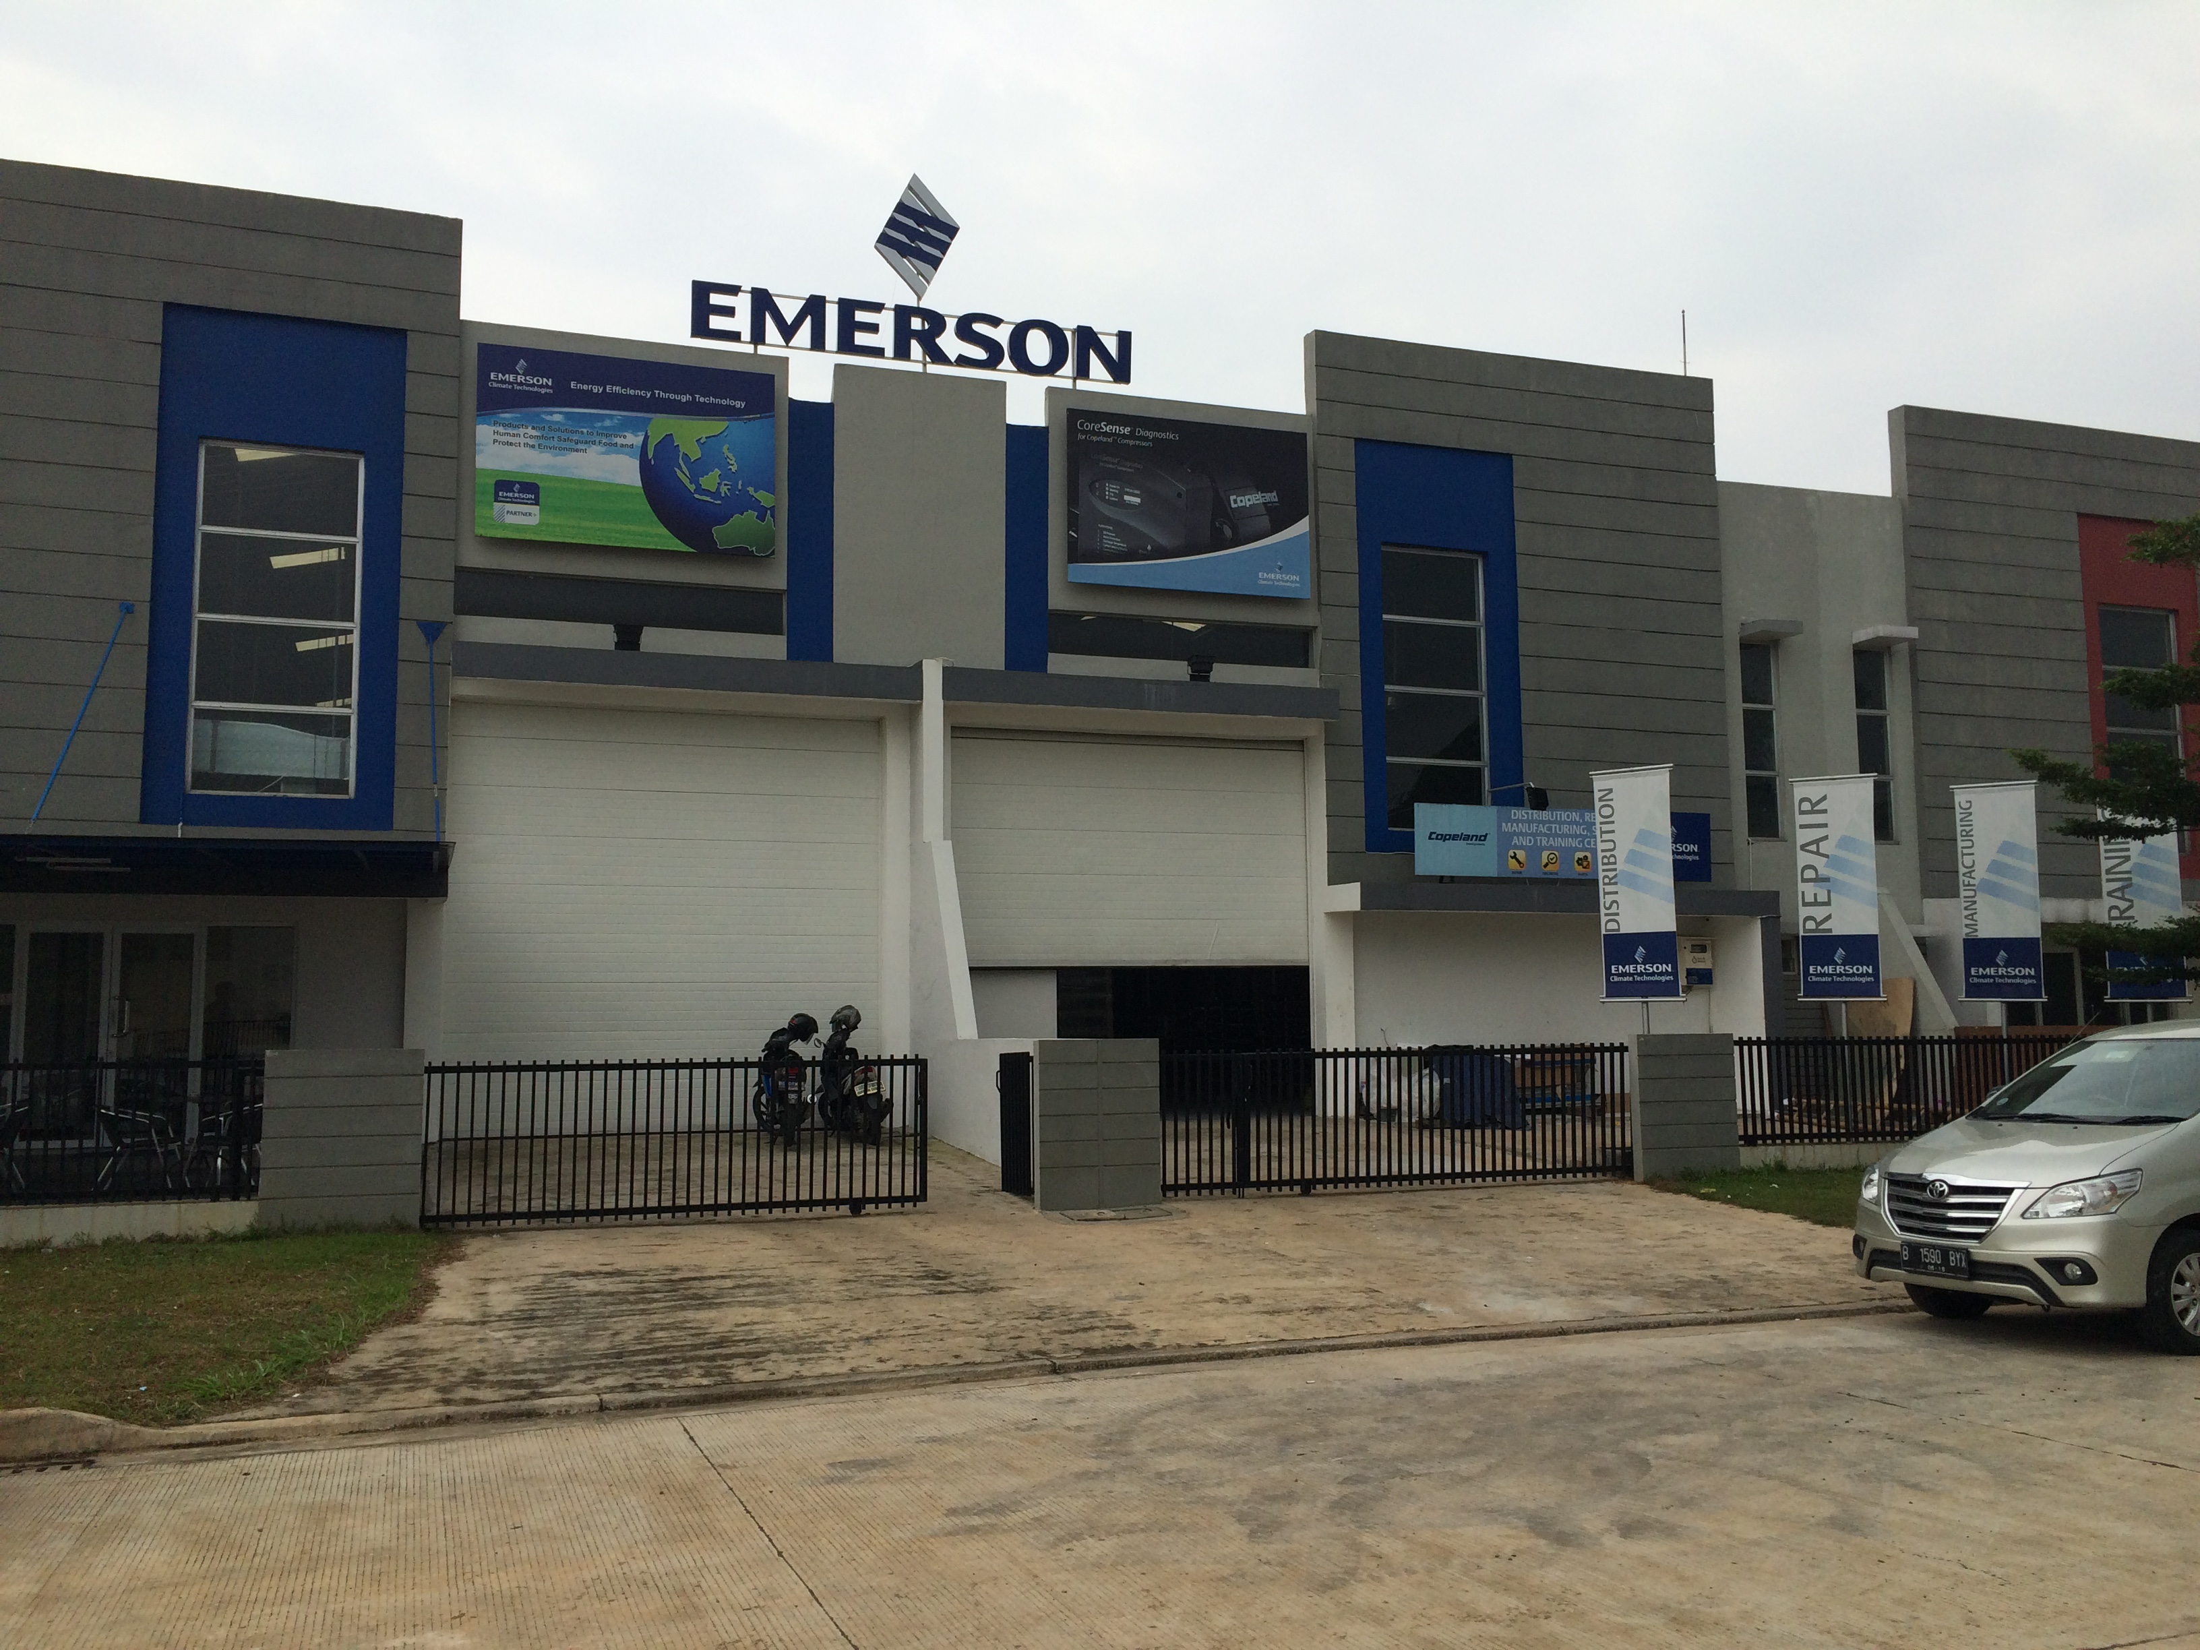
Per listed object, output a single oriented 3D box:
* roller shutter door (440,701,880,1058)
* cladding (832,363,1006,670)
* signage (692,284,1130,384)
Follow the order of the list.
[{"bbox_3d":[-4.534,1.019,19.425,4.474,4.441,0.120,2,-6,-19],"label":"roller shutter door"},{"bbox_3d":[-2.153,-3.570,21.916,2.087,3.627,0.200,2,-6,-20],"label":"cladding"},{"bbox_3d":[-2.044,-5.492,20.764,5.023,0.621,0.150,2,-6,-19],"label":"signage"}]

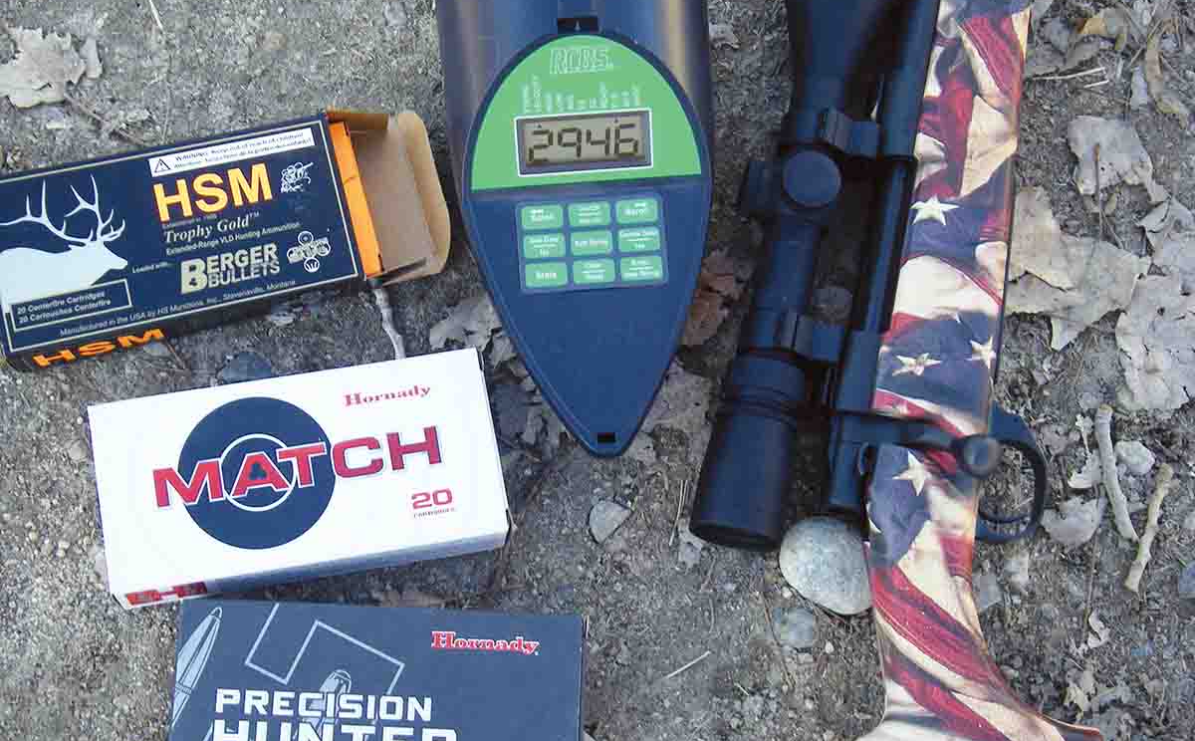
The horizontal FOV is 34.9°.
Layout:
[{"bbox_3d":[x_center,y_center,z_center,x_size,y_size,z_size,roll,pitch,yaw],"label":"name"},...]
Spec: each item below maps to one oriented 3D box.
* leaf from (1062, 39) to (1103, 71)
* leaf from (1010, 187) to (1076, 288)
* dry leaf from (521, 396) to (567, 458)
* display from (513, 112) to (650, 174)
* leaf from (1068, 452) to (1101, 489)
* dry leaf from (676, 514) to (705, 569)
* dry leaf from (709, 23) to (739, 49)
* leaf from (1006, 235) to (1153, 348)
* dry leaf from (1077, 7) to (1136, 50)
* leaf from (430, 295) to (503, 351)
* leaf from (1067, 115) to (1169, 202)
[{"bbox_3d":[0.234,-0.153,0.920,0.027,0.006,0.010,-42,82,-13],"label":"leaf"},{"bbox_3d":[0.210,-0.063,0.893,0.032,0.011,0.048,8,75,-2],"label":"leaf"},{"bbox_3d":[-0.025,0.025,0.853,0.018,0.009,0.028,-21,78,-9],"label":"dry leaf"},{"bbox_3d":[-0.005,-0.095,0.792,0.056,0.005,0.025,-3,85,-3],"label":"display"},{"bbox_3d":[0.226,0.048,0.868,0.011,0.006,0.022,44,77,7],"label":"leaf"},{"bbox_3d":[0.042,0.075,0.843,0.014,0.006,0.025,1,74,-4],"label":"dry leaf"},{"bbox_3d":[0.060,-0.161,0.911,0.017,0.005,0.014,1,74,-4],"label":"dry leaf"},{"bbox_3d":[0.221,-0.040,0.887,0.057,0.012,0.061,31,76,4],"label":"leaf"},{"bbox_3d":[0.248,-0.168,0.924,0.024,0.009,0.023,25,75,2],"label":"dry leaf"},{"bbox_3d":[-0.059,-0.021,0.861,0.035,0.009,0.028,1,74,-4],"label":"leaf"},{"bbox_3d":[0.248,-0.101,0.905,0.048,0.011,0.041,4,75,-3],"label":"leaf"}]

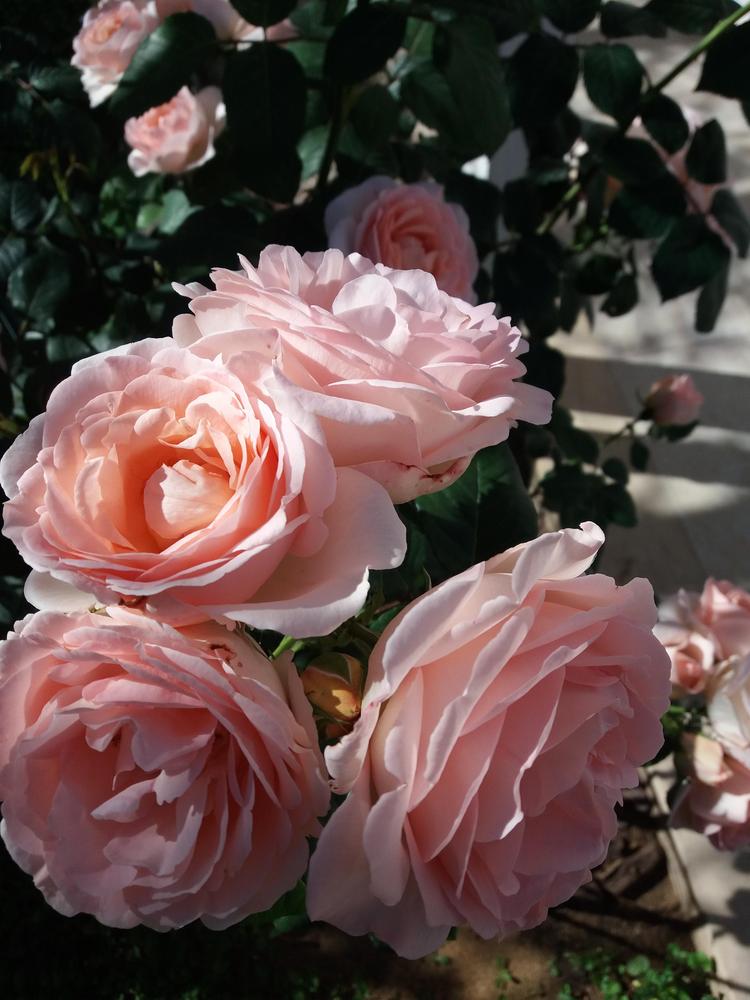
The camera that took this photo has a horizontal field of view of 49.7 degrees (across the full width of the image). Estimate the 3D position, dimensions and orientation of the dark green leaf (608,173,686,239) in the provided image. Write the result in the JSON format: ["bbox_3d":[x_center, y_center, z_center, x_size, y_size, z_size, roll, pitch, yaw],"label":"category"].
[{"bbox_3d":[0.165,-0.178,0.490,0.046,0.012,0.035,27,55,13],"label":"dark green leaf"}]

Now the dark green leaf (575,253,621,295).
[{"bbox_3d":[0.171,-0.174,0.620,0.037,0.012,0.031,-29,79,7],"label":"dark green leaf"}]

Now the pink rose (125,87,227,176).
[{"bbox_3d":[-0.136,-0.250,0.550,0.060,0.048,0.060,-15,51,19],"label":"pink rose"}]

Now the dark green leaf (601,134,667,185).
[{"bbox_3d":[0.168,-0.219,0.520,0.048,0.031,0.012,37,6,12],"label":"dark green leaf"}]

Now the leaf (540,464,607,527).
[{"bbox_3d":[0.147,-0.003,0.600,0.047,0.012,0.050,-27,70,1],"label":"leaf"}]

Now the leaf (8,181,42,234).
[{"bbox_3d":[-0.277,-0.232,0.640,0.027,0.010,0.042,0,60,-6],"label":"leaf"}]

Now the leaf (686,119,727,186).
[{"bbox_3d":[0.213,-0.224,0.520,0.026,0.043,0.012,9,1,16],"label":"leaf"}]

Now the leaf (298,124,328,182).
[{"bbox_3d":[-0.040,-0.228,0.530,0.019,0.040,0.012,24,-2,-3],"label":"leaf"}]

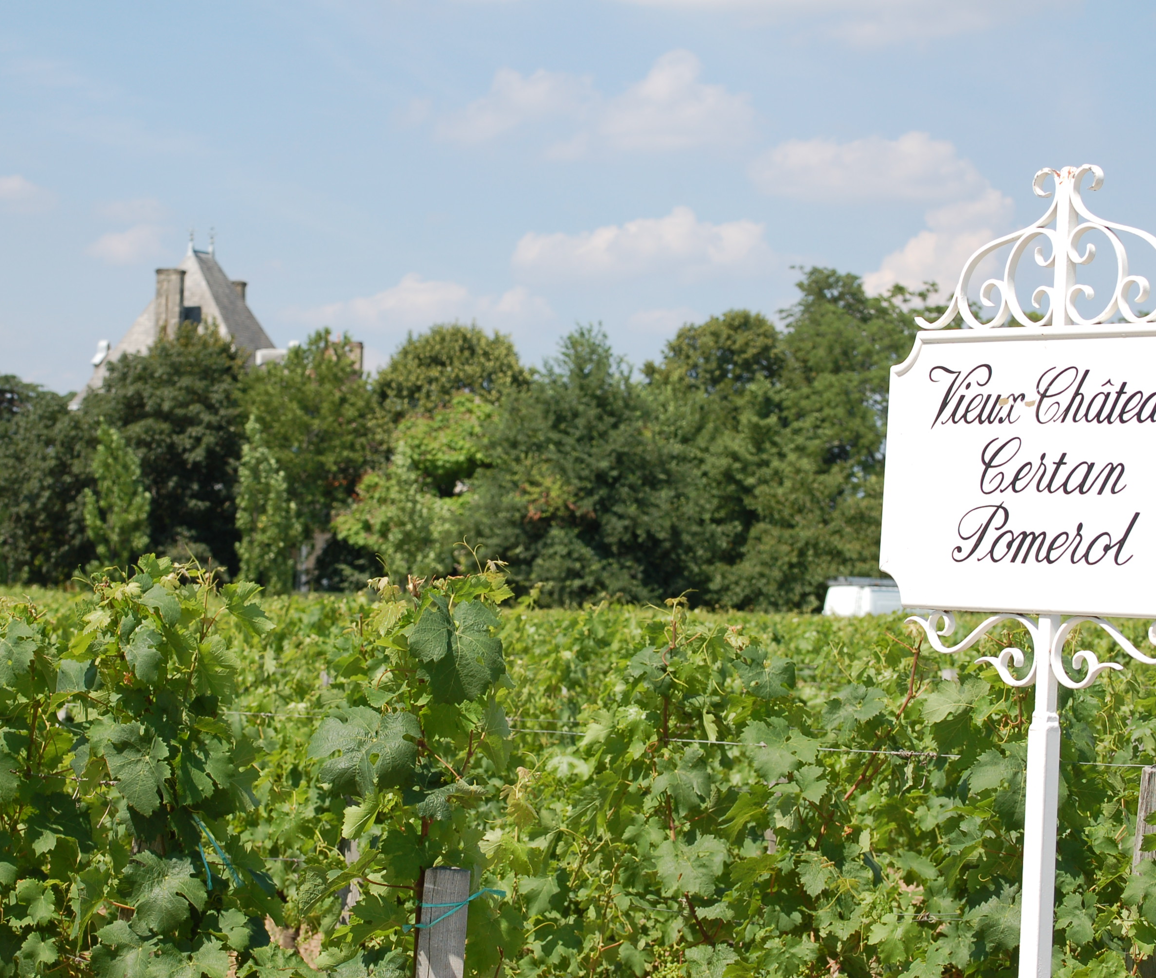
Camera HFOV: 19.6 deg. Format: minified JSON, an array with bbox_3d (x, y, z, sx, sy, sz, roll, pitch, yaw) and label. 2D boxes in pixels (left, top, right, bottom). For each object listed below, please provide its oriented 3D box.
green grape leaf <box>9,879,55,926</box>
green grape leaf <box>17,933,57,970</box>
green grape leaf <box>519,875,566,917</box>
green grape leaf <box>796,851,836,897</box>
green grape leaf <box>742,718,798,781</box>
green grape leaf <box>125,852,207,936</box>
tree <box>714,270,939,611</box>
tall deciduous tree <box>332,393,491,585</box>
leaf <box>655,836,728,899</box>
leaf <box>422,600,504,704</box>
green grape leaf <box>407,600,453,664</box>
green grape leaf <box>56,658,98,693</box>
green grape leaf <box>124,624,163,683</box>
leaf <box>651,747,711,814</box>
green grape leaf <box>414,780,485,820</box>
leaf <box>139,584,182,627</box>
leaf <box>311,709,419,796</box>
[{"bbox_3d":[-0.904,0.688,5.550,0.077,0.085,0.030,1,-20,7],"label":"green grape leaf"},{"bbox_3d":[-0.865,0.739,5.350,0.064,0.062,0.035,2,-17,-2],"label":"green grape leaf"},{"bbox_3d":[-0.072,0.821,6.750,0.095,0.086,0.040,2,-2,-1],"label":"green grape leaf"},{"bbox_3d":[0.448,0.725,6.300,0.076,0.087,0.040,2,-2,4],"label":"green grape leaf"},{"bbox_3d":[0.368,0.499,6.400,0.112,0.122,0.040,1,-20,13],"label":"green grape leaf"},{"bbox_3d":[-0.646,0.635,5.250,0.130,0.139,0.045,2,-22,1],"label":"green grape leaf"},{"bbox_3d":[7.519,-0.942,98.000,7.065,10.967,7.000,2,-2,0],"label":"tree"},{"bbox_3d":[-4.320,0.690,88.000,4.139,6.454,3.932,2,-2,0],"label":"tall deciduous tree"},{"bbox_3d":[0.216,0.724,6.450,0.138,0.128,0.045,1,-20,10],"label":"leaf"},{"bbox_3d":[-0.169,0.240,4.920,0.120,0.152,0.045,2,-11,-5],"label":"leaf"},{"bbox_3d":[-0.215,0.208,4.880,0.070,0.092,0.035,1,-10,17],"label":"green grape leaf"},{"bbox_3d":[-0.837,0.313,5.600,0.078,0.075,0.035,1,-23,19],"label":"green grape leaf"},{"bbox_3d":[-0.681,0.258,5.250,0.061,0.095,0.035,2,-14,-14],"label":"green grape leaf"},{"bbox_3d":[0.201,0.569,6.550,0.112,0.130,0.050,2,-2,2],"label":"leaf"},{"bbox_3d":[-0.190,0.460,4.950,0.104,0.075,0.060,1,-37,15],"label":"green grape leaf"},{"bbox_3d":[-0.660,0.185,5.300,0.068,0.072,0.035,2,-24,-8],"label":"leaf"},{"bbox_3d":[-0.314,0.389,4.950,0.158,0.129,0.060,2,-2,-4],"label":"leaf"}]

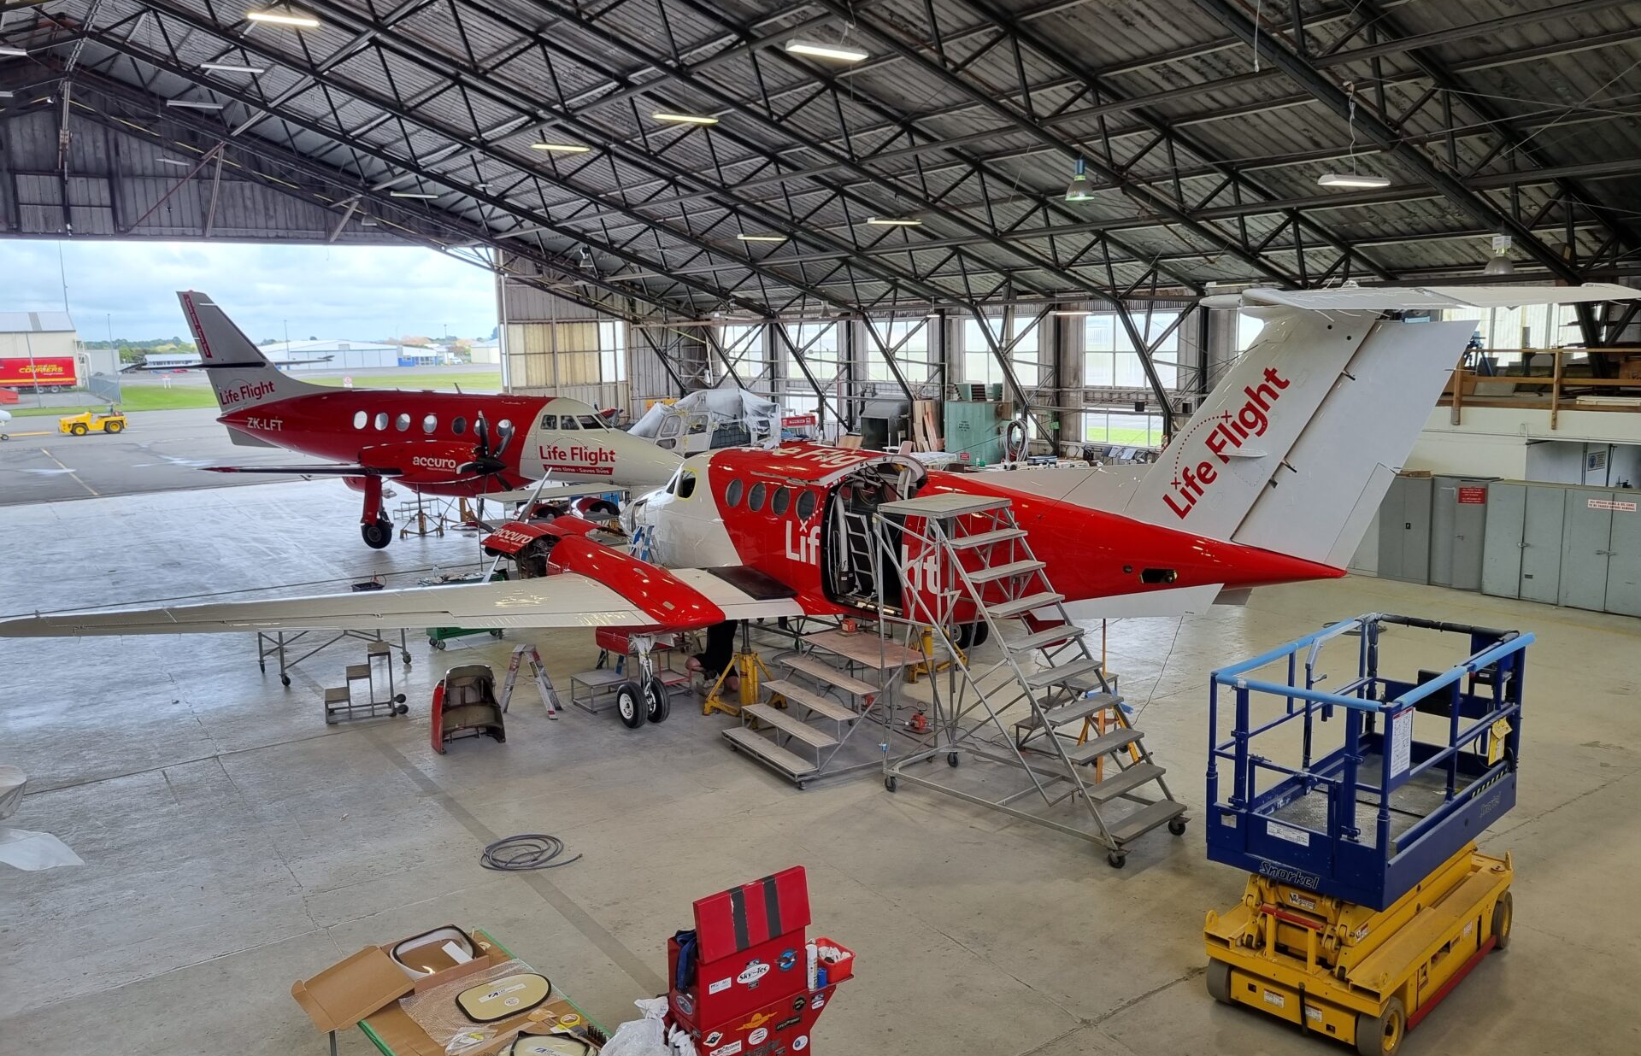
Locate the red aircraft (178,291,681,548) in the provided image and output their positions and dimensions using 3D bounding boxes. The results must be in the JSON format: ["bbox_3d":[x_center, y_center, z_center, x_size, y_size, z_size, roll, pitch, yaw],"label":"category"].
[{"bbox_3d":[-9.563,-2.846,29.943,14.370,5.788,15.850,1,9,17],"label":"red aircraft"}]

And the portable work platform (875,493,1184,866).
[{"bbox_3d":[1.912,1.264,11.355,1.050,2.850,2.741,-9,12,-43],"label":"portable work platform"}]

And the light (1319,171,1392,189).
[{"bbox_3d":[6.715,-4.361,15.500,1.210,0.110,0.240,-6,10,-31],"label":"light"}]

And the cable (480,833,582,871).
[{"bbox_3d":[-2.538,2.841,10.920,0.880,0.060,0.790,-1,9,0],"label":"cable"}]

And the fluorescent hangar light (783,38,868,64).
[{"bbox_3d":[0.085,-6.310,16.300,1.210,0.110,0.260,-7,10,-34],"label":"fluorescent hangar light"}]

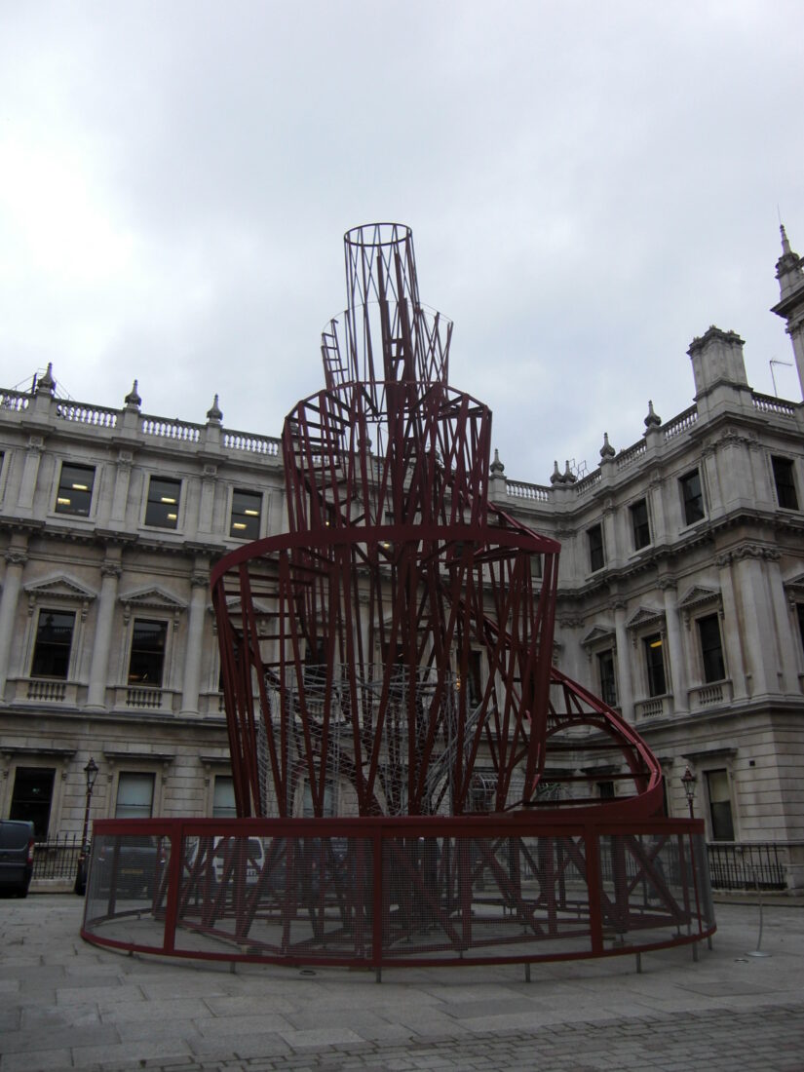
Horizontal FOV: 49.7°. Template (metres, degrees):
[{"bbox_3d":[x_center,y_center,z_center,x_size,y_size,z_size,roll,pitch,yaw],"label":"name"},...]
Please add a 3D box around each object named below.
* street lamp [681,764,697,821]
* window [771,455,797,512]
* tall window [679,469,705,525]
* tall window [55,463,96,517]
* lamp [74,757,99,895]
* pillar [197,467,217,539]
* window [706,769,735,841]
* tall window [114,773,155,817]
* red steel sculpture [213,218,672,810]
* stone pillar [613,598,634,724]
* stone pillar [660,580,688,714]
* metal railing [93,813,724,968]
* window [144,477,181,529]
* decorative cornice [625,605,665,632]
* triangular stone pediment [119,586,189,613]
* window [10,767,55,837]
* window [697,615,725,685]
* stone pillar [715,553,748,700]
[{"bbox_3d":[8.863,8.977,26.274,0.415,3.894,0.415,8,-22,-22],"label":"street lamp"},{"bbox_3d":[13.163,-1.790,29.765,1.080,1.921,0.200,8,-22,-22],"label":"window"},{"bbox_3d":[10.701,-1.416,31.929,0.200,1.940,1.060,9,-22,-21],"label":"tall window"},{"bbox_3d":[-11.770,-1.649,31.282,1.159,1.978,0.220,8,-22,-22],"label":"tall window"},{"bbox_3d":[-8.725,8.024,23.998,0.450,3.754,0.450,8,-22,-22],"label":"lamp"},{"bbox_3d":[-7.370,-1.273,32.927,0.527,3.038,0.300,8,-22,-22],"label":"pillar"},{"bbox_3d":[10.137,8.598,27.670,0.200,2.228,1.050,8,-22,-22],"label":"window"},{"bbox_3d":[-8.856,8.988,28.708,1.184,2.213,0.220,8,-22,-22],"label":"tall window"},{"bbox_3d":[0.144,0.981,14.776,7.800,10.400,7.800,0,-20,0],"label":"red steel sculpture"},{"bbox_3d":[8.722,4.889,33.829,0.650,4.913,0.620,8,-22,-22],"label":"stone pillar"},{"bbox_3d":[9.581,3.891,30.503,0.450,5.015,0.640,8,-22,-22],"label":"stone pillar"},{"bbox_3d":[-0.044,5.423,13.624,9.500,1.526,9.500,8,-22,-22],"label":"metal railing"},{"bbox_3d":[-8.917,-1.225,32.452,1.153,1.978,0.220,8,-22,-22],"label":"window"},{"bbox_3d":[9.337,3.058,33.259,0.356,0.759,2.356,8,-22,-22],"label":"decorative cornice"},{"bbox_3d":[-8.775,2.194,30.732,2.262,0.654,0.450,9,-22,-21],"label":"triangular stone pediment"},{"bbox_3d":[-11.268,8.195,26.420,1.130,2.256,0.200,8,-22,-22],"label":"window"},{"bbox_3d":[10.680,3.893,29.938,0.200,2.263,1.060,9,-22,-21],"label":"window"},{"bbox_3d":[10.892,3.036,28.597,0.400,4.795,0.696,9,-22,-21],"label":"stone pillar"}]

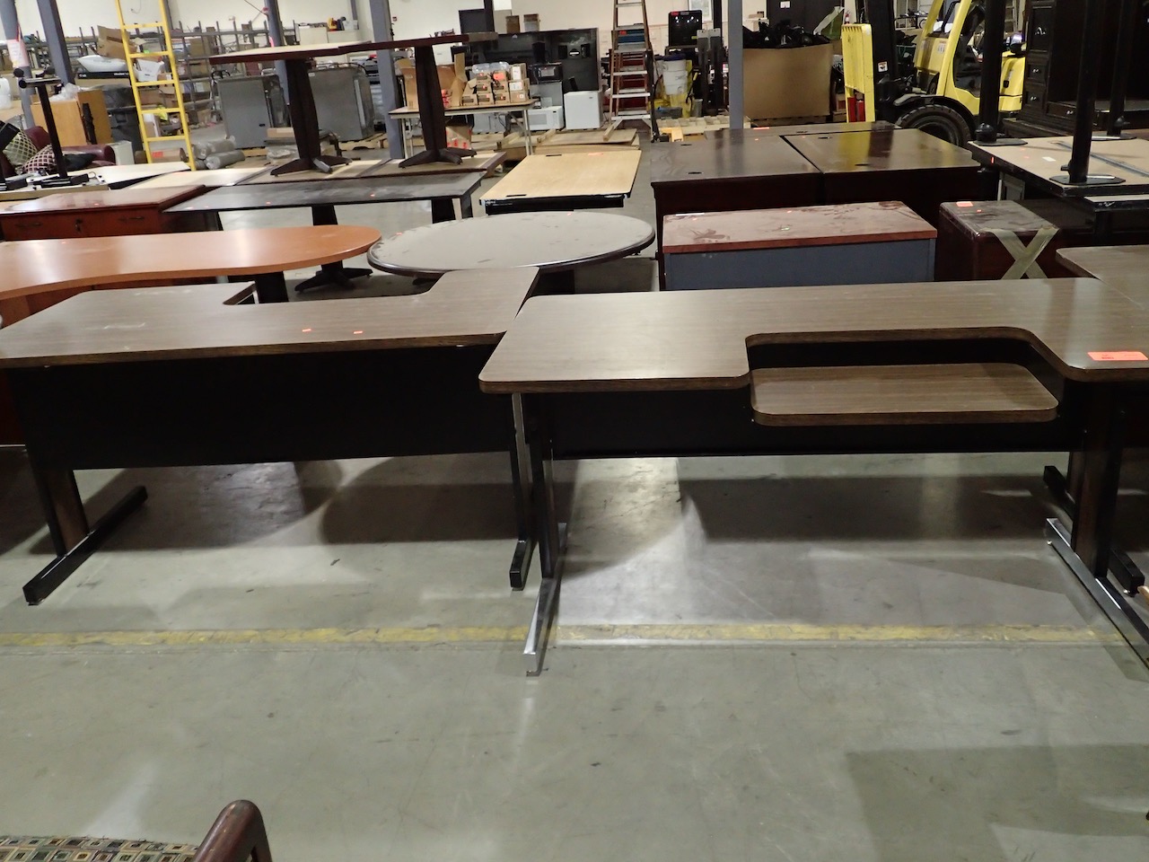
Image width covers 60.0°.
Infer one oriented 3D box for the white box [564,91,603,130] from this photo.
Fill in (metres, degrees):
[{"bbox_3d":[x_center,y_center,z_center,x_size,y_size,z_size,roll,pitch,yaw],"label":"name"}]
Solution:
[{"bbox_3d":[0.135,-4.409,13.652,0.455,0.475,0.460,-2,22,5],"label":"white box"}]

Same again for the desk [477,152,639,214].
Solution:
[{"bbox_3d":[0.010,-1.003,5.313,0.677,0.745,1.573,-1,22,6],"label":"desk"}]

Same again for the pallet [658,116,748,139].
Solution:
[{"bbox_3d":[1.745,-4.107,13.442,1.200,0.140,1.070,-1,22,7],"label":"pallet"}]

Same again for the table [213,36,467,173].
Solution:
[{"bbox_3d":[-1.262,-1.982,6.091,1.500,0.730,0.850,-2,22,5],"label":"table"}]

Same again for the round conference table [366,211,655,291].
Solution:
[{"bbox_3d":[-0.220,-0.416,4.037,1.100,0.740,1.100,-3,22,4],"label":"round conference table"}]

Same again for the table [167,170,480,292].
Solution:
[{"bbox_3d":[-1.212,-0.880,5.222,1.477,0.745,0.758,-2,22,5],"label":"table"}]

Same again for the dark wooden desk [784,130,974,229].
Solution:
[{"bbox_3d":[1.615,-1.137,5.365,0.780,0.745,1.581,-2,22,6],"label":"dark wooden desk"}]

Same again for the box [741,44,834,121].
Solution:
[{"bbox_3d":[2.917,-4.847,13.773,1.080,0.890,1.100,-3,22,3],"label":"box"}]

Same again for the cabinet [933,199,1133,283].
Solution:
[{"bbox_3d":[1.740,-0.448,3.778,0.620,0.740,0.580,-1,22,7],"label":"cabinet"}]

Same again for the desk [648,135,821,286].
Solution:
[{"bbox_3d":[0.882,-1.215,5.796,0.830,0.740,1.640,-2,22,6],"label":"desk"}]

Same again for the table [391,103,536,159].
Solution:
[{"bbox_3d":[-1.172,-3.120,10.794,1.530,0.740,0.740,-1,22,8],"label":"table"}]

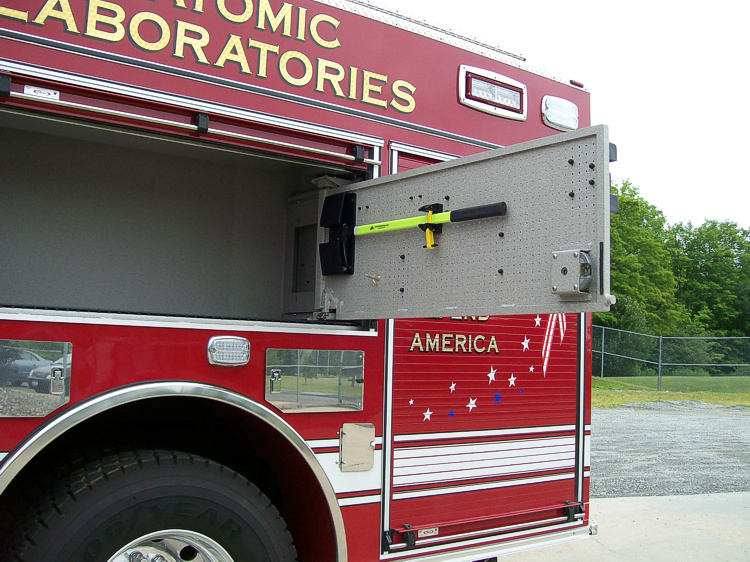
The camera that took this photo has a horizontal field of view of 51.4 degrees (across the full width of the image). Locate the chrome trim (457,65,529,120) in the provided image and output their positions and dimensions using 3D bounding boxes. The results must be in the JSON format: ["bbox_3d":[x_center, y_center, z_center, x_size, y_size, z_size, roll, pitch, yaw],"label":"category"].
[{"bbox_3d":[0.542,-0.854,3.538,0.430,0.228,0.035,5,-6,-35],"label":"chrome trim"}]

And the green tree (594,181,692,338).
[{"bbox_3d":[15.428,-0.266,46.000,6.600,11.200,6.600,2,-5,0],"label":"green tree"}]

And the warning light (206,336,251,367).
[{"bbox_3d":[-0.503,0.243,2.694,0.166,0.108,0.040,5,-6,-35],"label":"warning light"}]

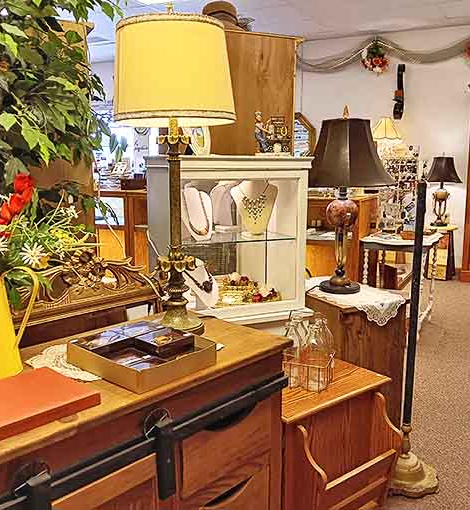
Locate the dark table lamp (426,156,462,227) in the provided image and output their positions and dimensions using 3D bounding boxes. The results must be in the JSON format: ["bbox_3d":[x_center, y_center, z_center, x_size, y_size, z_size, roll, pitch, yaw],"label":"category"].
[{"bbox_3d":[2.310,-0.709,5.649,0.400,0.747,0.400,0,10,0],"label":"dark table lamp"}]

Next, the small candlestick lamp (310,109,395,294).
[{"bbox_3d":[0.465,-0.228,2.183,0.420,0.767,0.420,0,10,0],"label":"small candlestick lamp"}]

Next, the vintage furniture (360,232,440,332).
[{"bbox_3d":[1.450,0.220,4.432,0.580,0.680,0.600,5,11,28],"label":"vintage furniture"}]

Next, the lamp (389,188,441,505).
[{"bbox_3d":[0.734,0.333,2.064,0.285,1.262,0.285,0,10,0],"label":"lamp"}]

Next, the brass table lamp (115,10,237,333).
[{"bbox_3d":[-0.163,-0.224,1.439,0.337,0.888,0.337,-1,10,-6],"label":"brass table lamp"}]

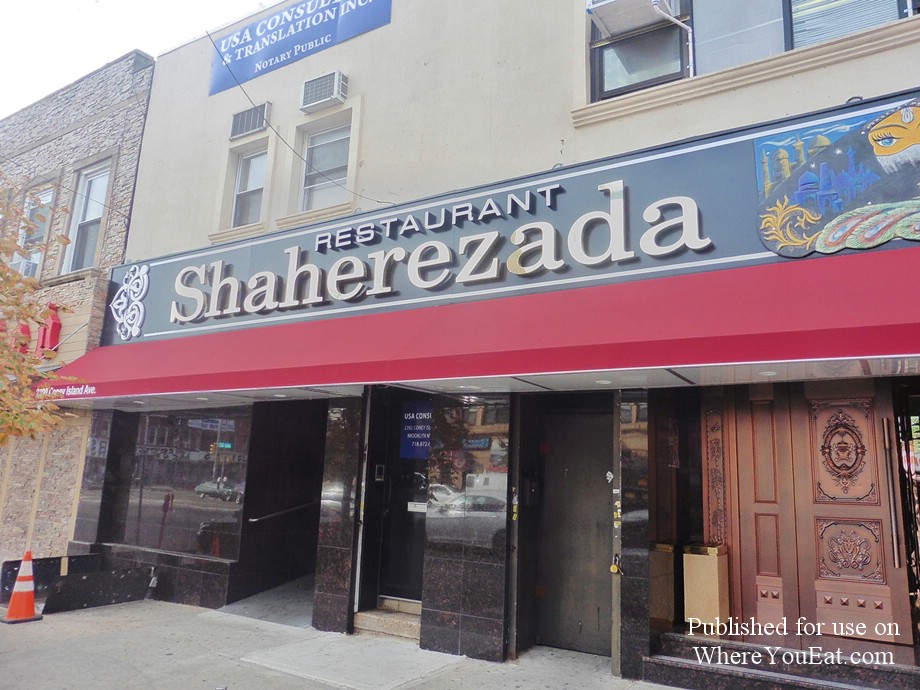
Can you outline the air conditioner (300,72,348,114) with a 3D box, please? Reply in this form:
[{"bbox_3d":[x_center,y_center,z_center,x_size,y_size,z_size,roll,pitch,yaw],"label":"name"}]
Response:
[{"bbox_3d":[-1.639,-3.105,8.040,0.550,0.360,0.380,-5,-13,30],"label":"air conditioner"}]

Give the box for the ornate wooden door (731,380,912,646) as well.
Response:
[{"bbox_3d":[3.099,1.315,5.552,1.240,2.240,0.080,-4,-13,27],"label":"ornate wooden door"}]

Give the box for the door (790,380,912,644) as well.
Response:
[{"bbox_3d":[3.304,1.303,5.457,0.790,2.240,0.080,-4,-13,27],"label":"door"}]

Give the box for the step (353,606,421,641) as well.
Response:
[{"bbox_3d":[-0.610,2.794,6.338,0.830,0.180,0.290,-5,-13,30],"label":"step"}]

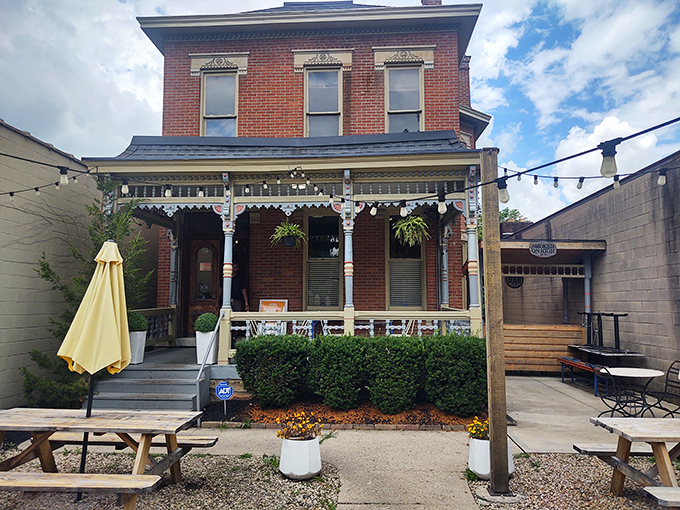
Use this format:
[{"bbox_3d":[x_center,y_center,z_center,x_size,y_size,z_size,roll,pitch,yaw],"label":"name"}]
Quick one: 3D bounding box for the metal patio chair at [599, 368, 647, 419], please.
[{"bbox_3d":[3.685,1.895,7.010,0.600,0.910,0.480,2,-6,-20],"label":"metal patio chair"}]

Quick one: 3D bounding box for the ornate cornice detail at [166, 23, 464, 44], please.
[{"bbox_3d":[-0.700,-4.896,11.708,6.590,0.230,0.170,0,-5,4],"label":"ornate cornice detail"}]

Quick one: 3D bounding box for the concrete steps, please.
[{"bbox_3d":[-2.805,2.035,7.851,1.570,0.695,1.130,0,-5,4],"label":"concrete steps"}]

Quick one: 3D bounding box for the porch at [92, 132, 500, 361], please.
[{"bbox_3d":[-0.779,0.018,9.844,6.500,3.950,3.350,0,-5,4],"label":"porch"}]

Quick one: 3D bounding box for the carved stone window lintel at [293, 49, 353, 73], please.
[{"bbox_3d":[-0.376,-4.264,11.626,1.380,0.540,0.140,0,-5,4],"label":"carved stone window lintel"}]

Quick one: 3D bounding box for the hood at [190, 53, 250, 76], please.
[{"bbox_3d":[-2.711,-4.283,11.988,1.410,0.530,0.180,0,-5,4],"label":"hood"}]

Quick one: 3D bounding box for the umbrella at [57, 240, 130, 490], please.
[{"bbox_3d":[-2.185,1.010,4.741,0.640,2.310,0.600,5,-5,4],"label":"umbrella"}]

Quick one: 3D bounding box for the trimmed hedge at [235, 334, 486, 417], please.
[{"bbox_3d":[0.290,1.751,7.740,3.780,1.120,0.970,0,-5,4],"label":"trimmed hedge"}]

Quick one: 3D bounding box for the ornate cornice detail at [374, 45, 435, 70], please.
[{"bbox_3d":[1.394,-4.281,11.504,1.380,0.540,0.140,0,-5,4],"label":"ornate cornice detail"}]

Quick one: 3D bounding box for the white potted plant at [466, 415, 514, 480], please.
[{"bbox_3d":[1.471,1.855,5.155,0.430,0.556,0.430,0,-5,4],"label":"white potted plant"}]

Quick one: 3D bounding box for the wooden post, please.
[{"bbox_3d":[1.405,0.548,4.825,0.145,3.080,0.145,0,-5,4],"label":"wooden post"}]

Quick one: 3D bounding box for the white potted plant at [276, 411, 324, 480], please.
[{"bbox_3d":[-0.387,1.842,5.197,0.446,0.594,0.446,0,-5,4],"label":"white potted plant"}]

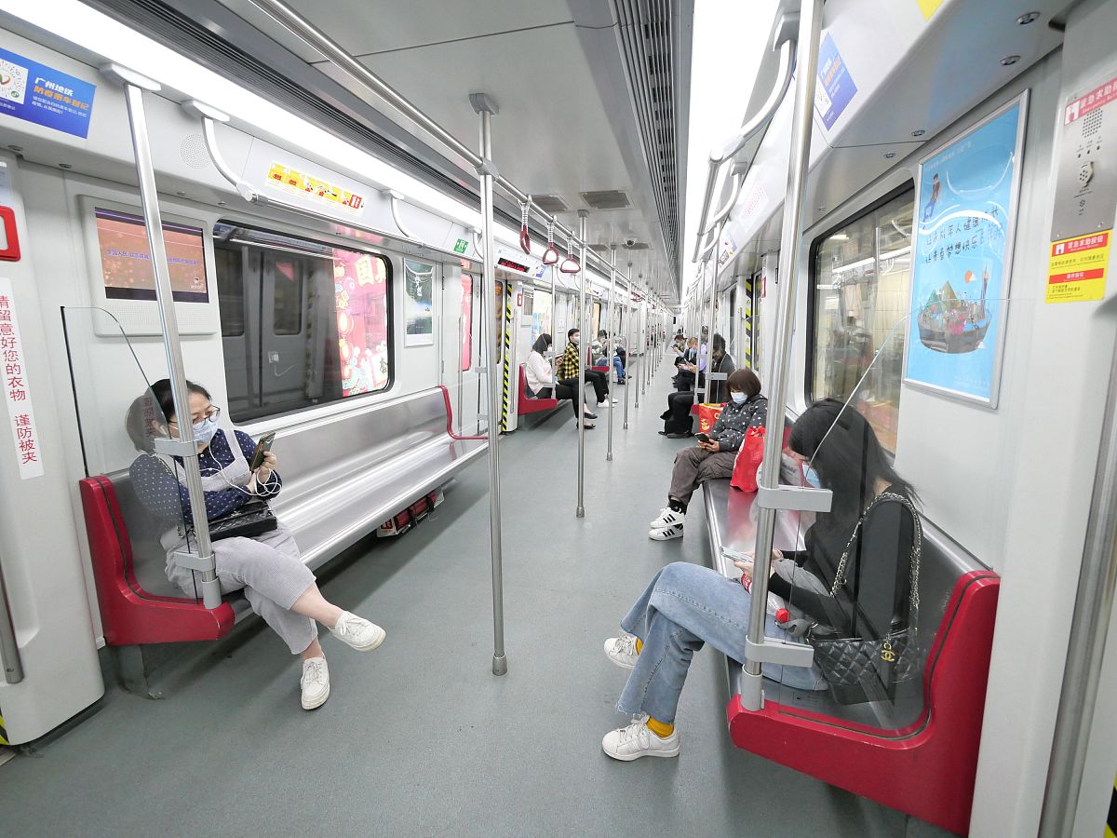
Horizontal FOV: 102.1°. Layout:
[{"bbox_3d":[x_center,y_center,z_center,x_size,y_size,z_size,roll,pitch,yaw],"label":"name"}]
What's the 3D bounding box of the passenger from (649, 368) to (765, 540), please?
[{"bbox_3d":[0.996,0.235,2.956,0.740,1.150,0.460,0,12,-2],"label":"passenger"}]

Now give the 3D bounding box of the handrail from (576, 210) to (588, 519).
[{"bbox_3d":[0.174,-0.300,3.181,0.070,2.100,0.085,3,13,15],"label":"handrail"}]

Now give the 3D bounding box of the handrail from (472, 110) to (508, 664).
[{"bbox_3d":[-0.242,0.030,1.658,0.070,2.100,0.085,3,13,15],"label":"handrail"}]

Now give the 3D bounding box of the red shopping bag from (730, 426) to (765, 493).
[{"bbox_3d":[1.133,0.233,2.706,0.170,0.370,0.250,1,12,5],"label":"red shopping bag"}]

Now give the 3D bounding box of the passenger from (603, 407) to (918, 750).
[{"bbox_3d":[0.555,0.525,1.429,0.810,1.230,0.460,3,13,15],"label":"passenger"}]

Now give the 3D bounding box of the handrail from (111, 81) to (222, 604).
[{"bbox_3d":[-1.178,-0.137,1.387,0.080,1.620,0.090,5,13,14],"label":"handrail"}]

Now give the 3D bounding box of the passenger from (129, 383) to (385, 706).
[{"bbox_3d":[-1.112,0.452,1.788,0.910,1.210,0.470,6,13,24],"label":"passenger"}]

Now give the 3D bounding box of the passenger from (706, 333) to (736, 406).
[{"bbox_3d":[1.779,-0.442,5.773,0.860,1.280,0.500,3,13,15],"label":"passenger"}]

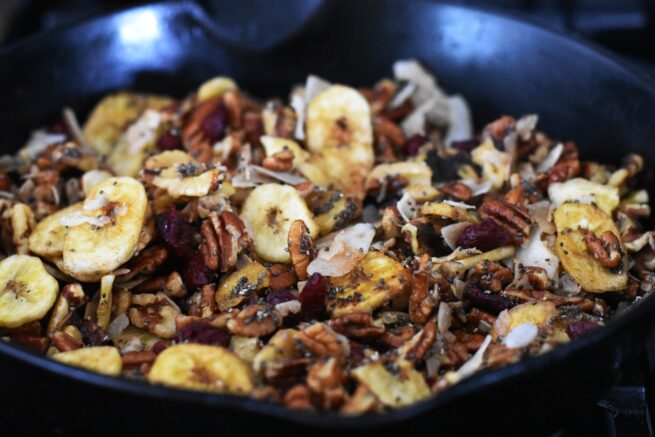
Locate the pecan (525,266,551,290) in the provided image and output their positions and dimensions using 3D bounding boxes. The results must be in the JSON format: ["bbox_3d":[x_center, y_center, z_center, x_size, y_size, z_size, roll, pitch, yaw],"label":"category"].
[{"bbox_3d":[0.075,0.021,0.486,0.009,0.007,0.007,6,41,7],"label":"pecan"}]

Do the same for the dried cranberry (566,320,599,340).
[{"bbox_3d":[0.081,0.036,0.432,0.013,0.008,0.010,-4,32,-6],"label":"dried cranberry"}]

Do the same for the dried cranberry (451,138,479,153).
[{"bbox_3d":[0.056,-0.029,0.553,0.014,0.008,0.010,0,32,1],"label":"dried cranberry"}]

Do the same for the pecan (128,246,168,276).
[{"bbox_3d":[-0.066,0.016,0.503,0.018,0.007,0.009,-35,59,-25],"label":"pecan"}]

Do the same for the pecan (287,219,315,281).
[{"bbox_3d":[-0.009,0.011,0.464,0.009,0.021,0.009,-8,-2,5],"label":"pecan"}]

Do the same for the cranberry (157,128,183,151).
[{"bbox_3d":[-0.067,-0.034,0.580,0.011,0.009,0.010,0,31,1],"label":"cranberry"}]

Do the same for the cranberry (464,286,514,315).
[{"bbox_3d":[0.053,0.027,0.444,0.017,0.008,0.009,16,32,12],"label":"cranberry"}]

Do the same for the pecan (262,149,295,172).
[{"bbox_3d":[-0.020,-0.024,0.559,0.013,0.008,0.009,0,31,1],"label":"pecan"}]

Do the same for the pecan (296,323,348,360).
[{"bbox_3d":[-0.002,0.040,0.449,0.015,0.007,0.011,38,68,19],"label":"pecan"}]

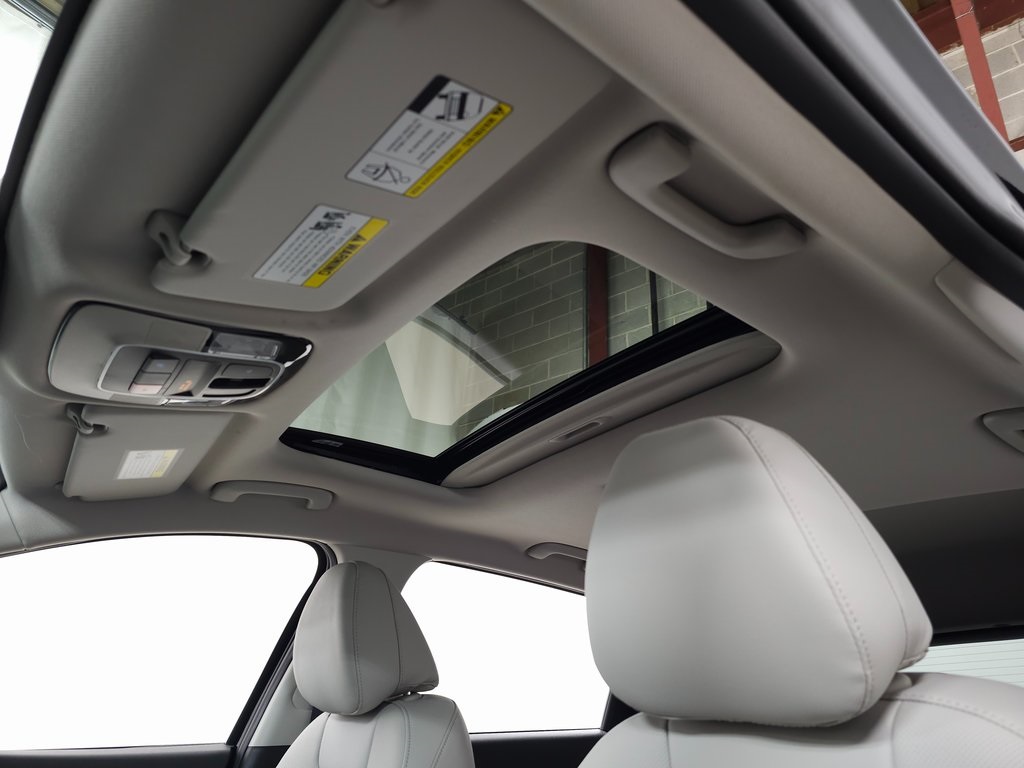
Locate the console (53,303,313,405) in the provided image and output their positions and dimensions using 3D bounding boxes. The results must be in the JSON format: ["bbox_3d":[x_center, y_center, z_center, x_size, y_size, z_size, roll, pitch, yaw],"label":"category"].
[{"bbox_3d":[-0.354,-0.028,0.727,0.205,0.038,0.212,7,-25,-38],"label":"console"}]

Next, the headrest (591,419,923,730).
[{"bbox_3d":[0.180,0.155,0.586,0.175,0.243,0.258,17,-30,-34],"label":"headrest"}]

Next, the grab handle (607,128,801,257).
[{"bbox_3d":[0.162,-0.142,0.527,0.207,0.040,0.053,14,-29,-39],"label":"grab handle"}]

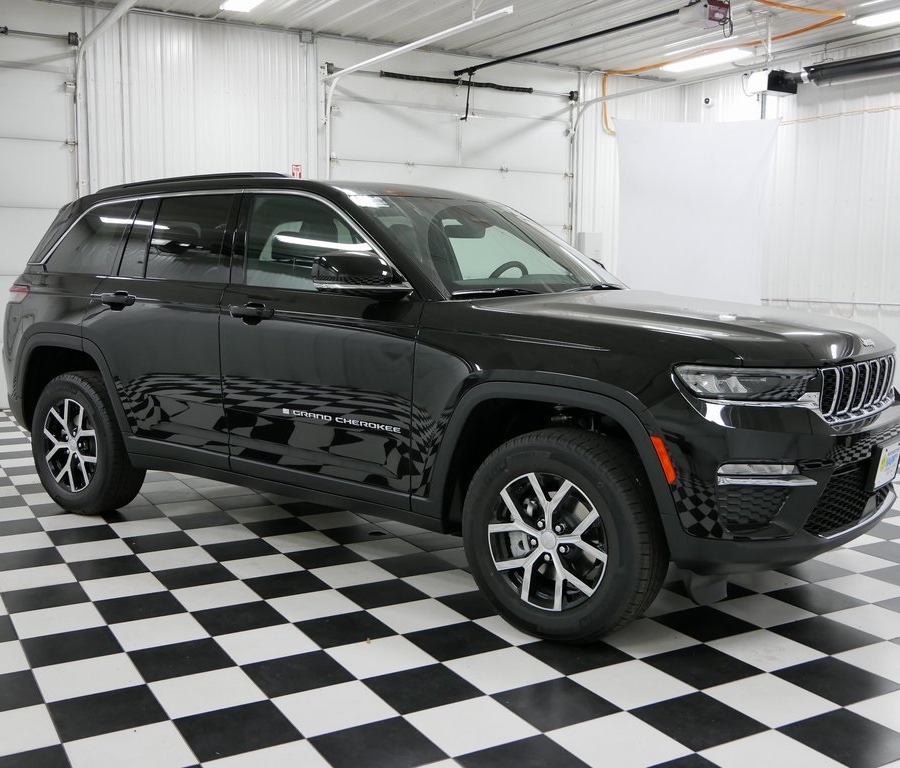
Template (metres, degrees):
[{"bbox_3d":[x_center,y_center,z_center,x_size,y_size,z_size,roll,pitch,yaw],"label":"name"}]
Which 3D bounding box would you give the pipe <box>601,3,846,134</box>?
[{"bbox_3d":[2.401,-3.260,10.651,1.400,0.710,3.450,-3,8,-30],"label":"pipe"}]

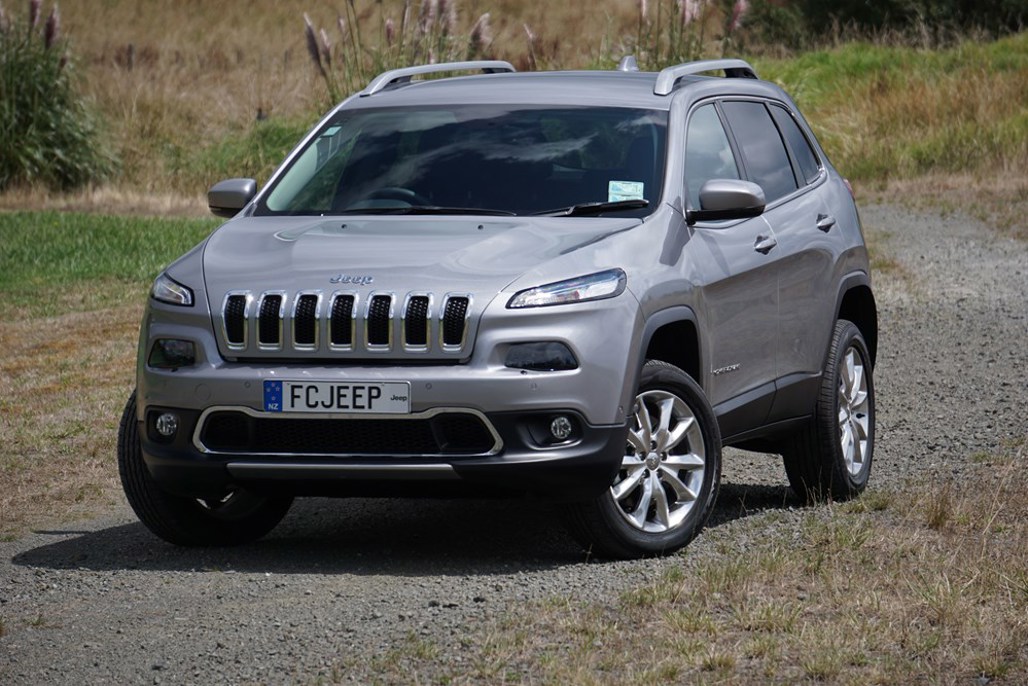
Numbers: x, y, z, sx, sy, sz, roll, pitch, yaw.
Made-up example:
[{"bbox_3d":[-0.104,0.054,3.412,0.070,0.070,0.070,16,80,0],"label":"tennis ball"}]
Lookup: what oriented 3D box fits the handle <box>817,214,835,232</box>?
[{"bbox_3d":[1.177,-0.452,26.872,0.050,0.055,0.200,1,3,17],"label":"handle"}]

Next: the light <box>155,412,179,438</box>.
[{"bbox_3d":[-1.189,0.278,24.569,0.078,0.083,0.060,1,3,17],"label":"light"}]

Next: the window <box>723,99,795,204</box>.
[{"bbox_3d":[0.916,-0.706,26.611,0.050,0.420,0.740,-23,-4,17],"label":"window"}]

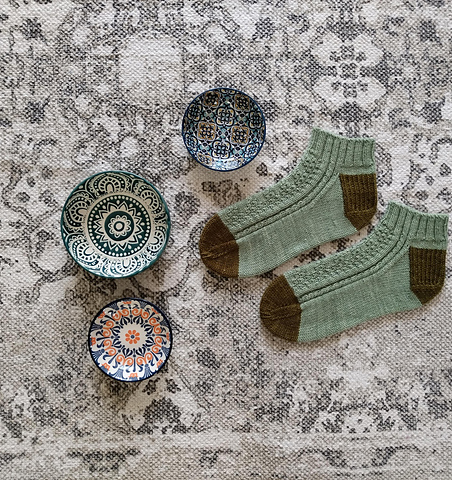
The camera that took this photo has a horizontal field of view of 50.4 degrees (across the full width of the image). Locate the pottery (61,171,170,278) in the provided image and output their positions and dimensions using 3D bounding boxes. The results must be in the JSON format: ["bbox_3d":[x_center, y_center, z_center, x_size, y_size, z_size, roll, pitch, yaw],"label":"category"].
[{"bbox_3d":[-0.124,-0.017,0.561,0.121,0.042,0.121,0,89,-2],"label":"pottery"}]

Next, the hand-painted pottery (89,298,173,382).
[{"bbox_3d":[-0.109,0.115,0.564,0.096,0.033,0.096,0,89,-2],"label":"hand-painted pottery"}]

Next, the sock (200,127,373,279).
[{"bbox_3d":[0.078,-0.048,0.579,0.251,0.018,0.137,-24,90,-2],"label":"sock"}]

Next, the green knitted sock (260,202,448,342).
[{"bbox_3d":[0.159,0.039,0.580,0.261,0.018,0.132,-20,90,-2],"label":"green knitted sock"}]

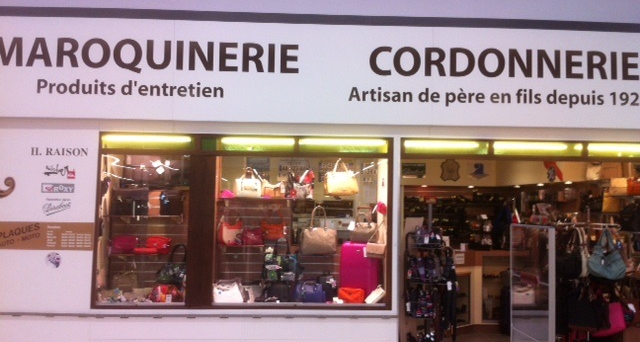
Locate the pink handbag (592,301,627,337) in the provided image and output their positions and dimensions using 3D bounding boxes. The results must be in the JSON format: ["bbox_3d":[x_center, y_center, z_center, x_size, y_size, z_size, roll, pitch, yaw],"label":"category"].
[{"bbox_3d":[3.014,1.546,6.750,0.360,0.340,0.160,3,-3,-33],"label":"pink handbag"}]

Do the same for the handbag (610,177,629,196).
[{"bbox_3d":[3.505,0.186,7.587,0.220,0.220,0.120,0,-3,12],"label":"handbag"}]

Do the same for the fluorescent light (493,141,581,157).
[{"bbox_3d":[2.168,-0.219,6.504,0.901,0.157,0.100,1,-3,-3],"label":"fluorescent light"}]

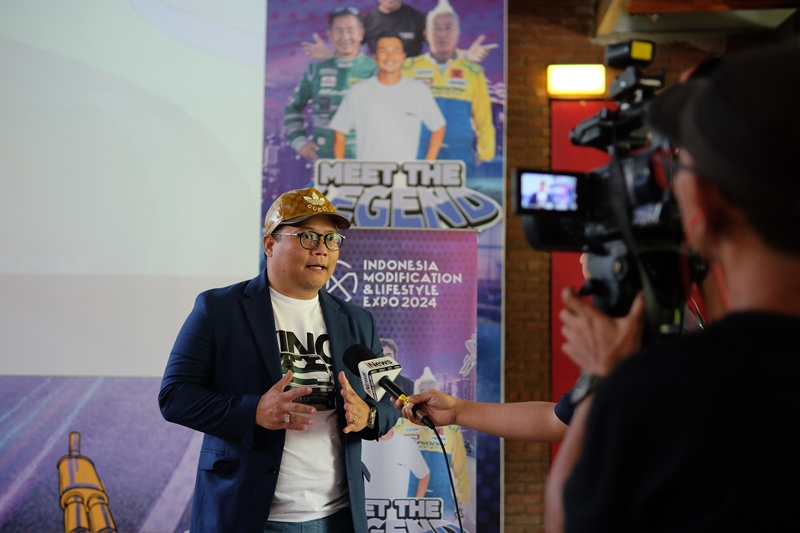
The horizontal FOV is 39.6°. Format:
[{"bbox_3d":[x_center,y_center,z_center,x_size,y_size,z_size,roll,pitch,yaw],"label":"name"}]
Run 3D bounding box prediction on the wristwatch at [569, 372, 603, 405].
[{"bbox_3d":[0.249,0.161,1.450,0.048,0.043,0.060,28,-14,-24],"label":"wristwatch"}]

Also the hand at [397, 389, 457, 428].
[{"bbox_3d":[0.057,0.304,2.380,0.125,0.085,0.090,0,-3,6],"label":"hand"}]

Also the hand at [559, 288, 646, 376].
[{"bbox_3d":[0.268,0.087,1.470,0.105,0.115,0.120,2,-3,-23],"label":"hand"}]

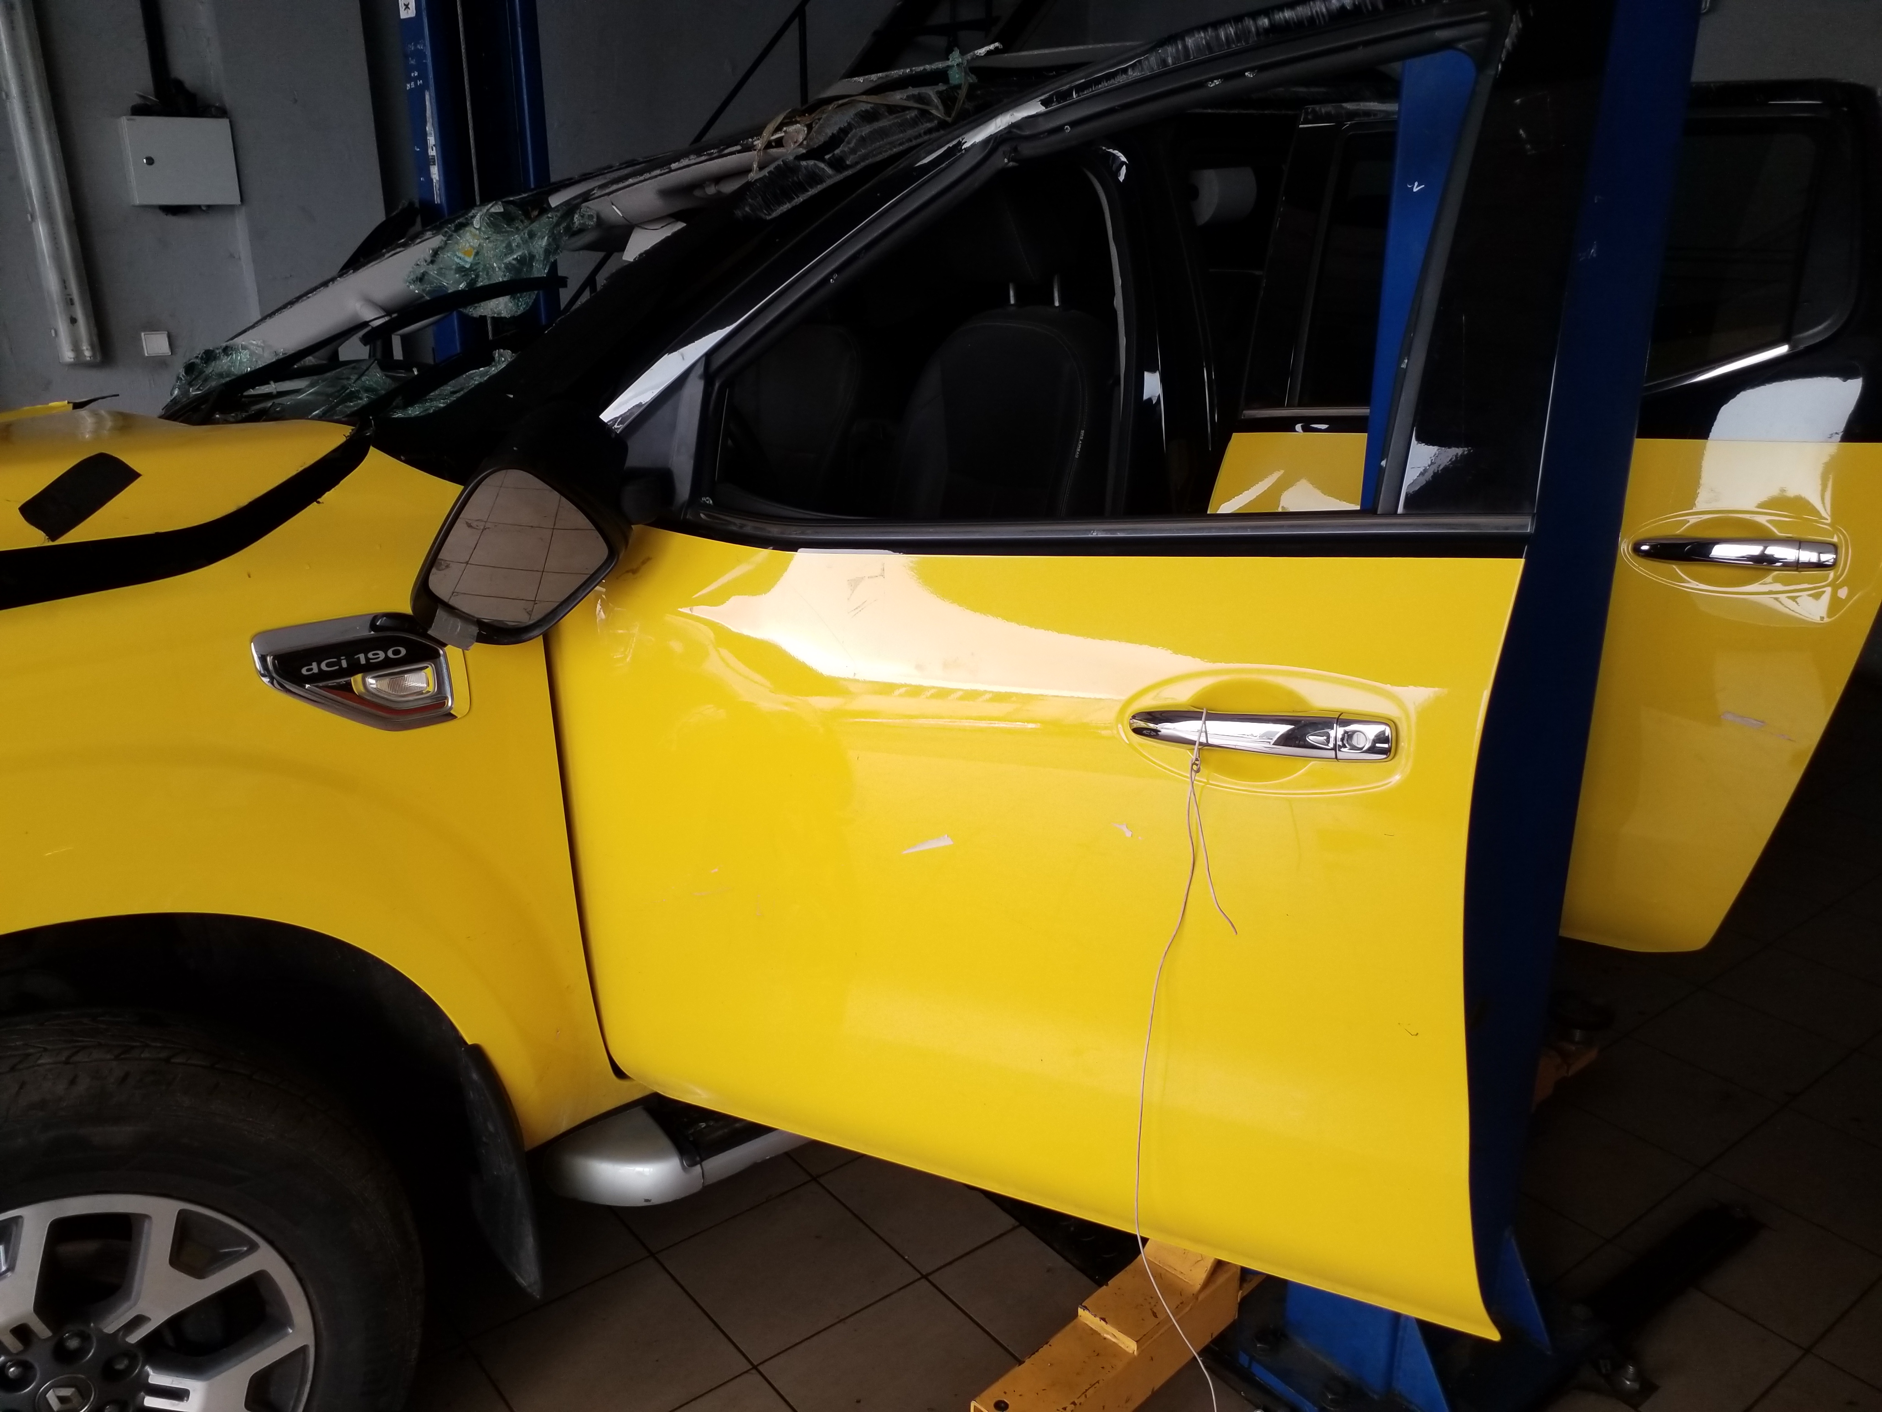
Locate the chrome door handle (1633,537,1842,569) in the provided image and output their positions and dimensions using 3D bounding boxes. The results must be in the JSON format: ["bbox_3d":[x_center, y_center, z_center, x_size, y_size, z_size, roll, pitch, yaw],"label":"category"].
[{"bbox_3d":[1.057,-0.205,1.955,0.237,0.037,0.037,6,20,24],"label":"chrome door handle"}]

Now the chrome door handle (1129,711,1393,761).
[{"bbox_3d":[0.289,0.026,1.335,0.236,0.037,0.037,4,19,27],"label":"chrome door handle"}]

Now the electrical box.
[{"bbox_3d":[-2.588,-1.849,4.995,0.315,0.280,0.120,-14,23,-35],"label":"electrical box"}]

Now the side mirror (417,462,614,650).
[{"bbox_3d":[-0.430,-0.178,1.500,0.175,0.190,0.120,25,25,-28],"label":"side mirror"}]

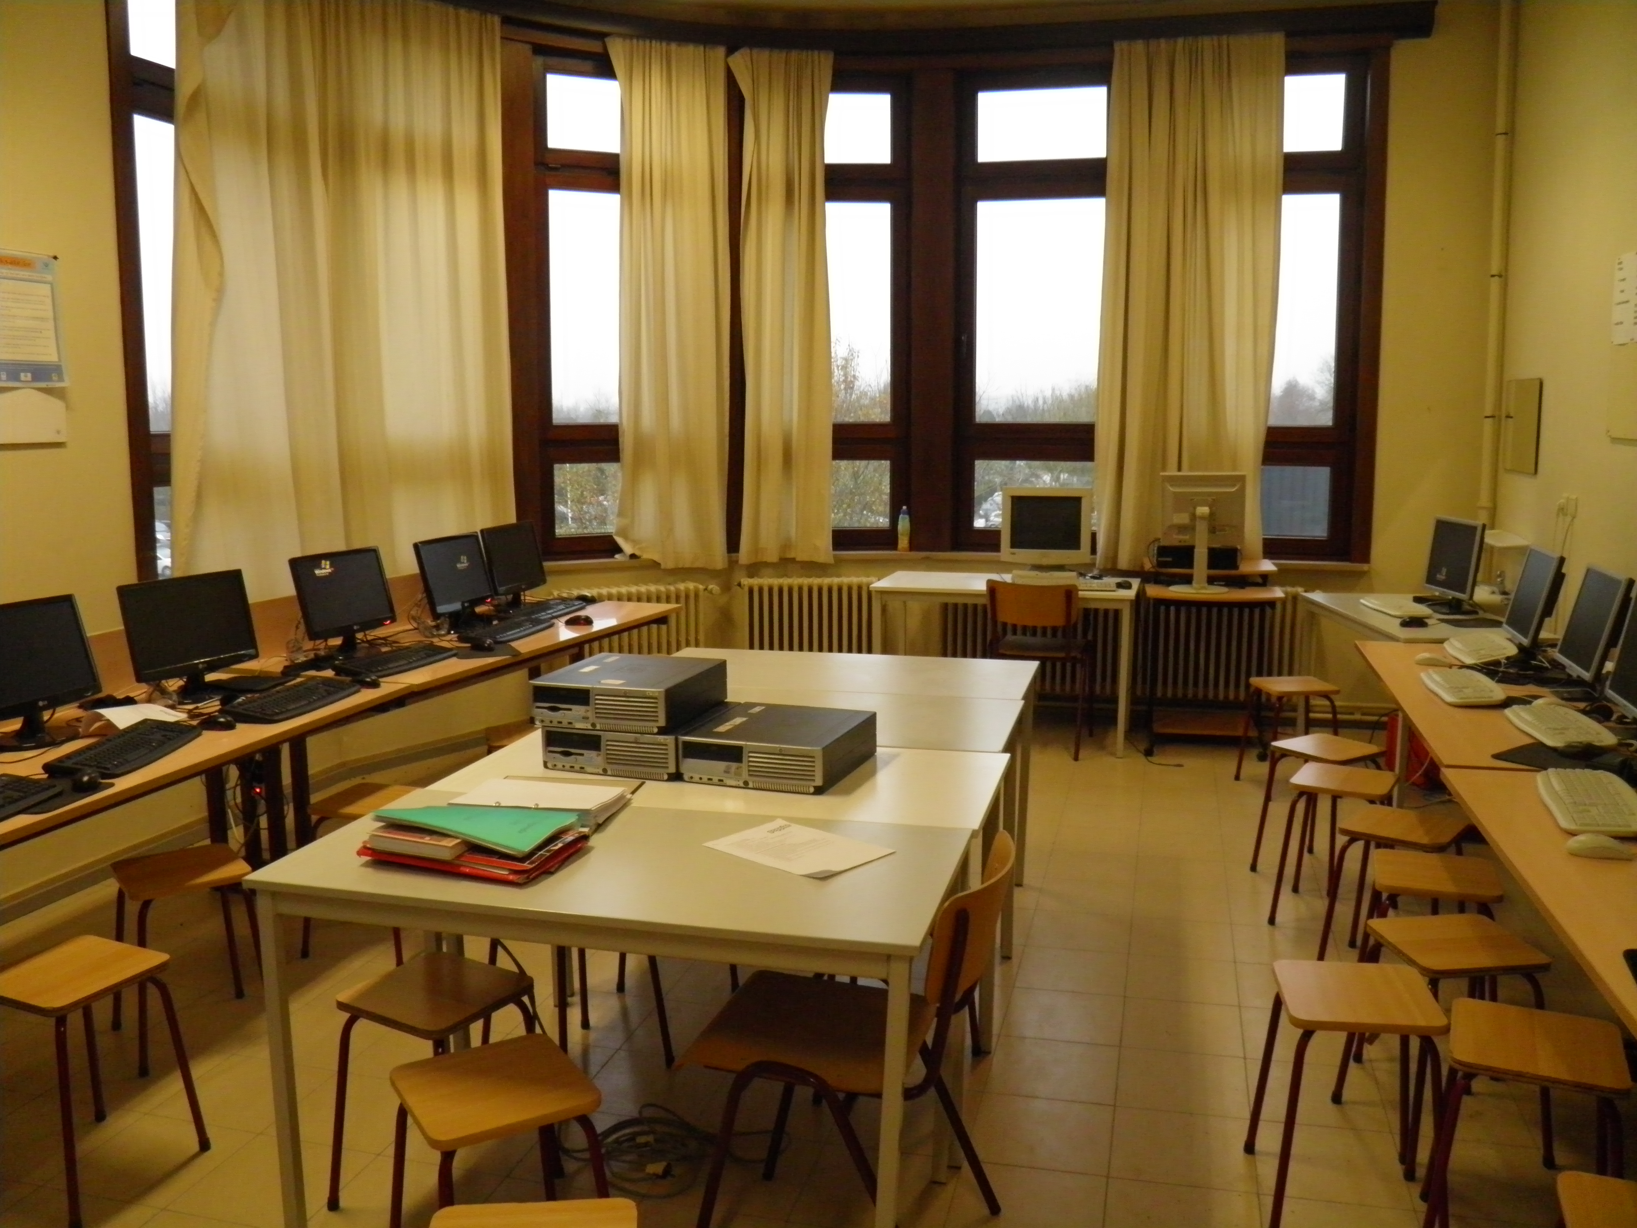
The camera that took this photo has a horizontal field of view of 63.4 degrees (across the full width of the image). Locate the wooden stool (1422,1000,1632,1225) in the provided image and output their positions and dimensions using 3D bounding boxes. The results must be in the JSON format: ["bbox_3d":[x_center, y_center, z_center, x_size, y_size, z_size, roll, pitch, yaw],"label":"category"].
[{"bbox_3d":[1.318,1.008,2.469,0.330,0.448,0.330,4,10,25],"label":"wooden stool"}]

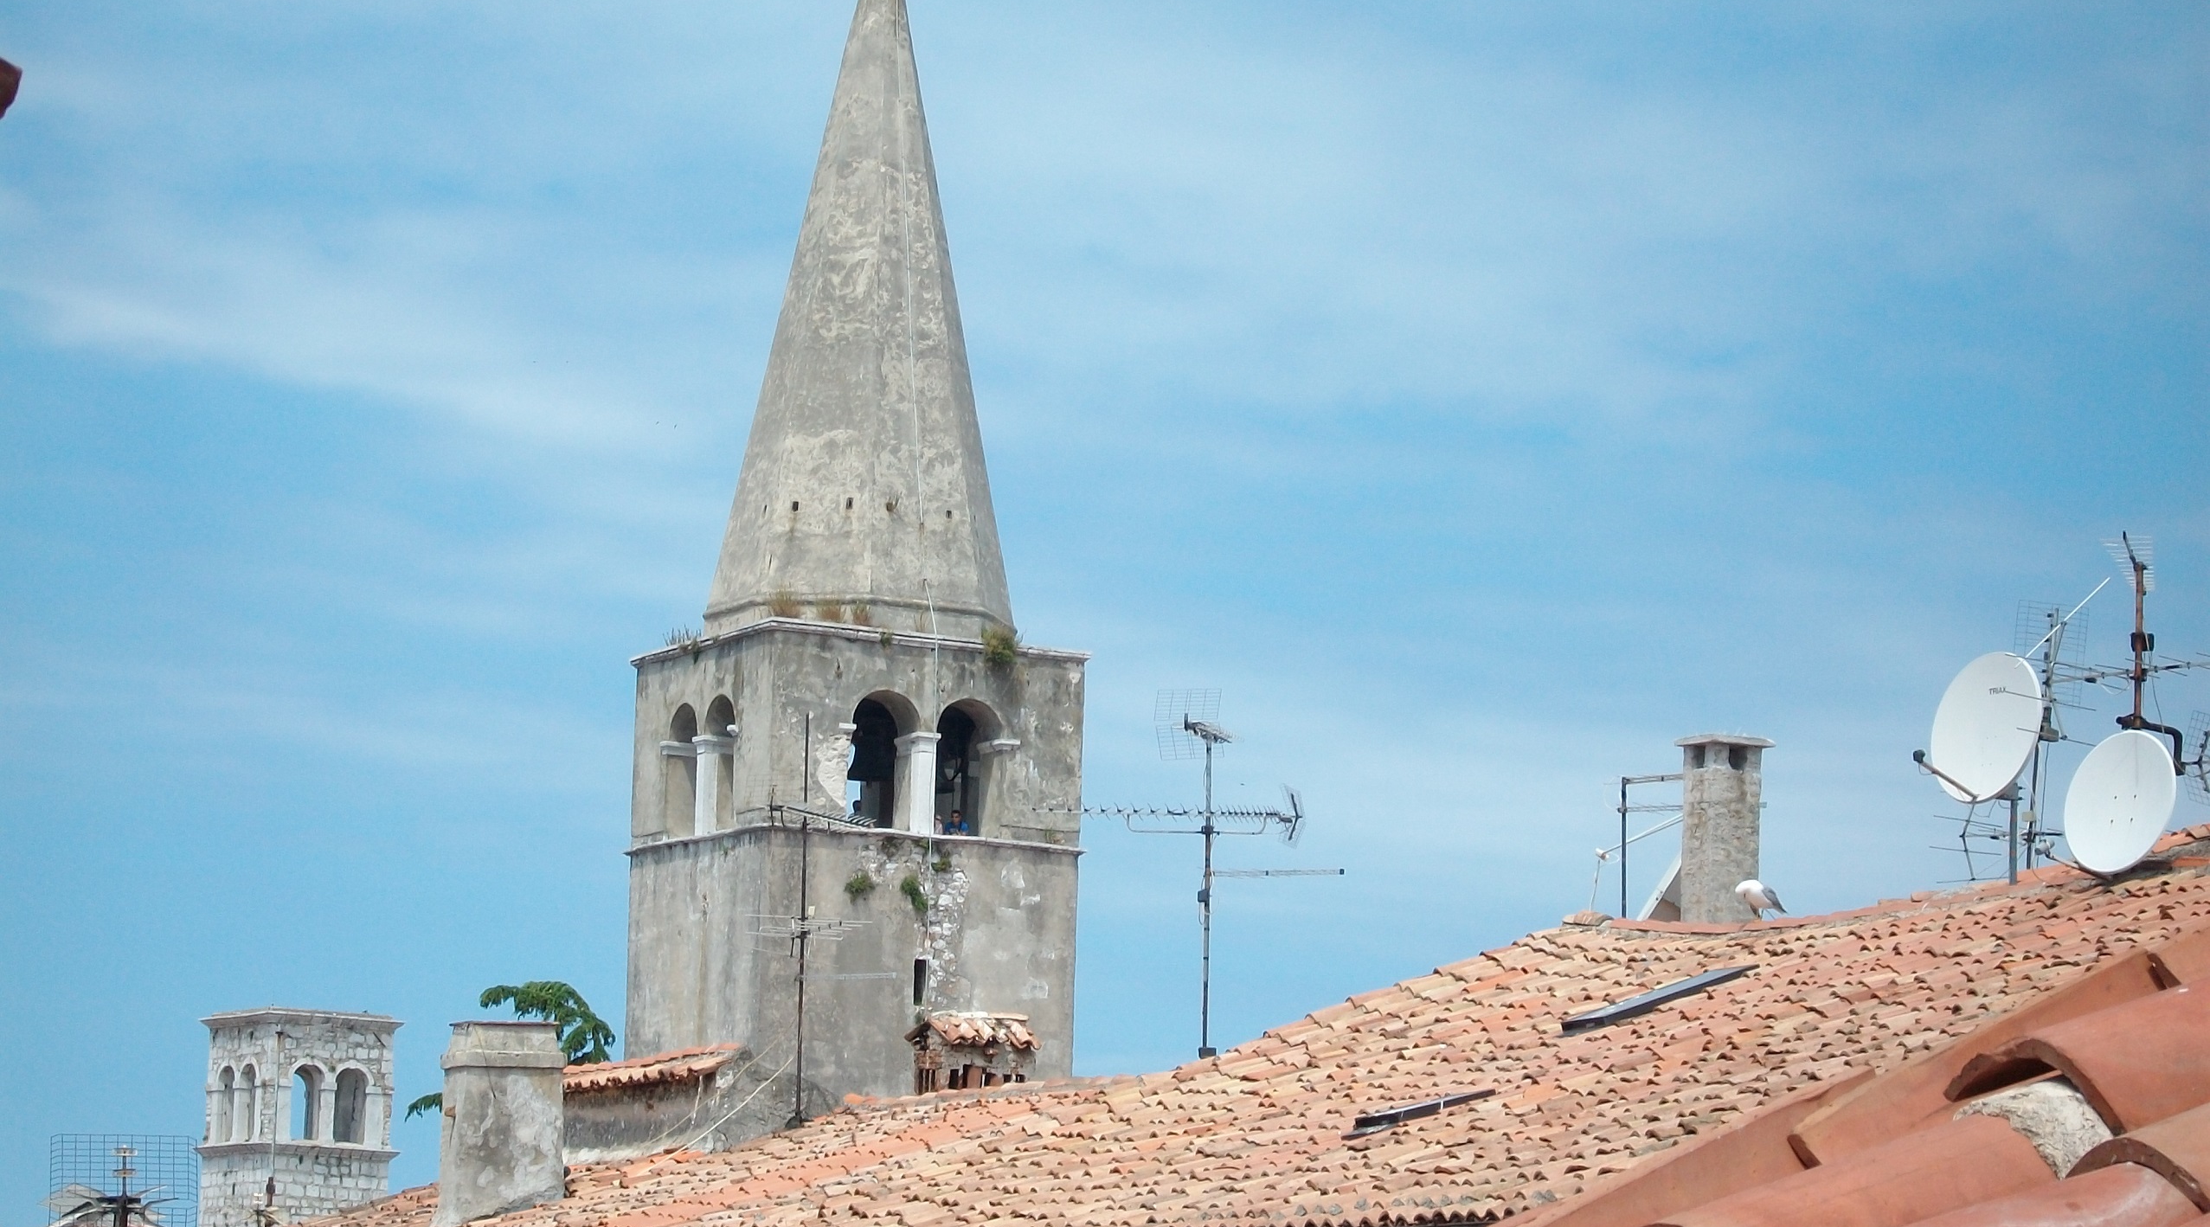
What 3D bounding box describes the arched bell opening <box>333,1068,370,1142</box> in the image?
[{"bbox_3d":[-23.954,15.591,193.756,1.192,2.335,0.550,7,-10,-34],"label":"arched bell opening"}]

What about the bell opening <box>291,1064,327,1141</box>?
[{"bbox_3d":[-25.207,15.401,192.906,1.151,2.406,0.550,7,-10,-34],"label":"bell opening"}]

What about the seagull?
[{"bbox_3d":[5.278,2.288,49.222,0.420,0.320,0.200,8,-10,-40],"label":"seagull"}]

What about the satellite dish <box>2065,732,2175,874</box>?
[{"bbox_3d":[7.292,1.351,44.000,0.220,1.068,0.989,24,-21,-38],"label":"satellite dish"}]

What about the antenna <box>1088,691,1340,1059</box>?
[{"bbox_3d":[0.803,2.208,51.714,2.400,3.115,0.750,2,-8,0],"label":"antenna"}]

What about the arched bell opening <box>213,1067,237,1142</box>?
[{"bbox_3d":[-27.704,15.604,194.866,0.550,2.419,1.200,7,-10,-34],"label":"arched bell opening"}]

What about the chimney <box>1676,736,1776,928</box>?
[{"bbox_3d":[5.033,1.823,49.893,0.570,1.648,0.570,6,-9,-28],"label":"chimney"}]

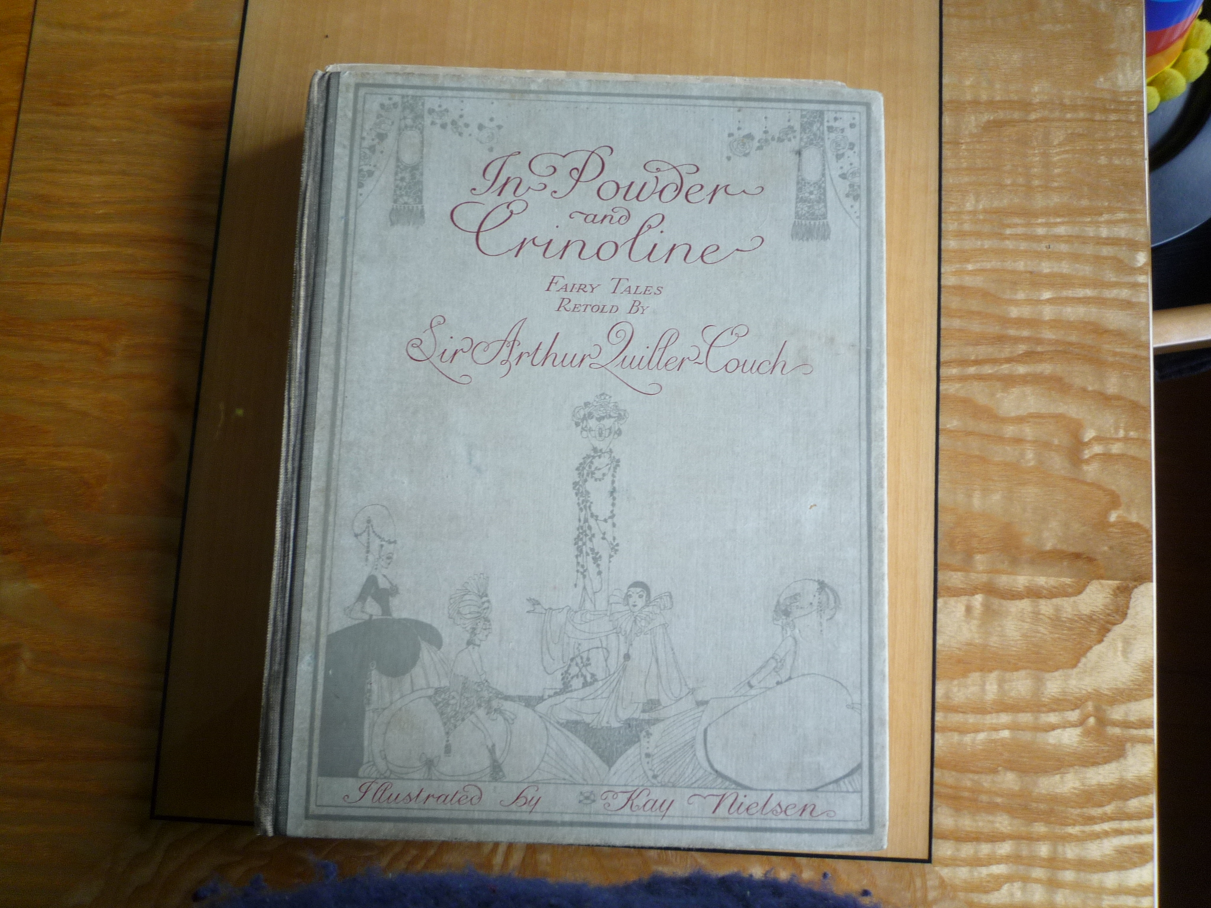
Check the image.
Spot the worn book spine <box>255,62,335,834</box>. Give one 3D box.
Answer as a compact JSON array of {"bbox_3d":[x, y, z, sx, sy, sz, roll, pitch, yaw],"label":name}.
[{"bbox_3d":[-0.124,-0.006,0.363,0.018,0.036,0.304,2,83,-1],"label":"worn book spine"}]

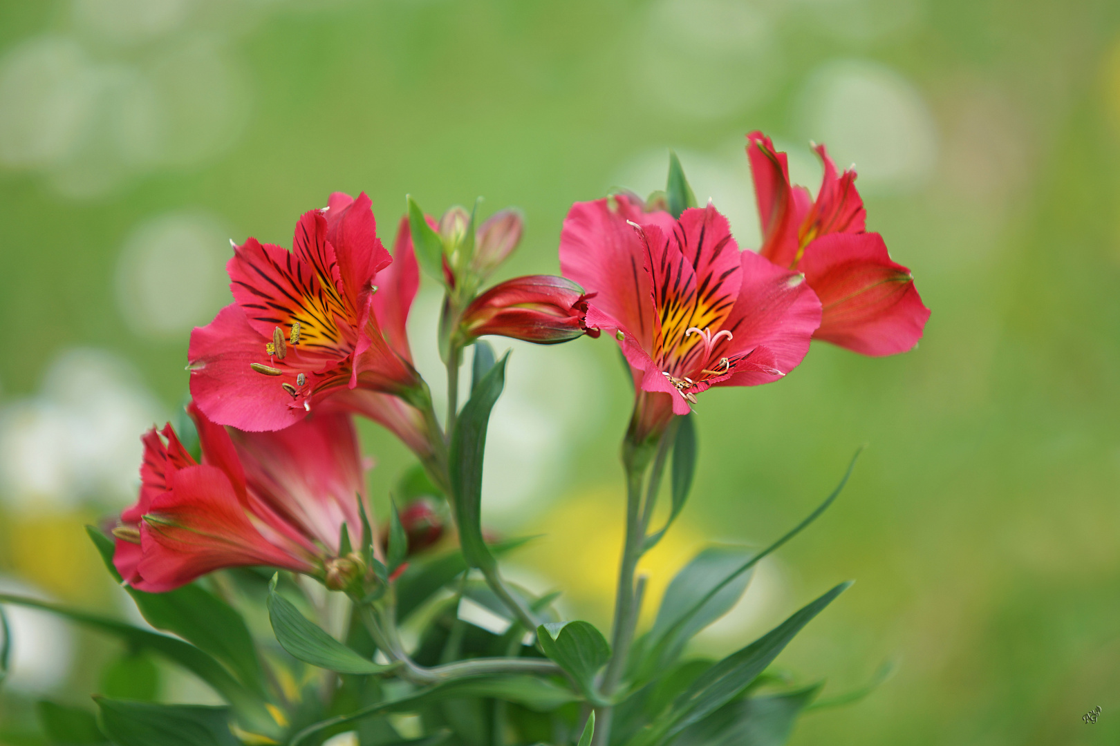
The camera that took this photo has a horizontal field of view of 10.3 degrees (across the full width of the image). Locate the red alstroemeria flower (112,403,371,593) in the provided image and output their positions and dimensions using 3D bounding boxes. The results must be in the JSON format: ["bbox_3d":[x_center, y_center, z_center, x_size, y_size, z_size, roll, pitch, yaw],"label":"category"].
[{"bbox_3d":[-0.075,0.029,1.465,0.058,0.043,0.047,-8,6,-10],"label":"red alstroemeria flower"}]

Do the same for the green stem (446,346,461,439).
[{"bbox_3d":[-0.024,0.004,1.410,0.003,0.021,0.003,-2,6,0],"label":"green stem"}]

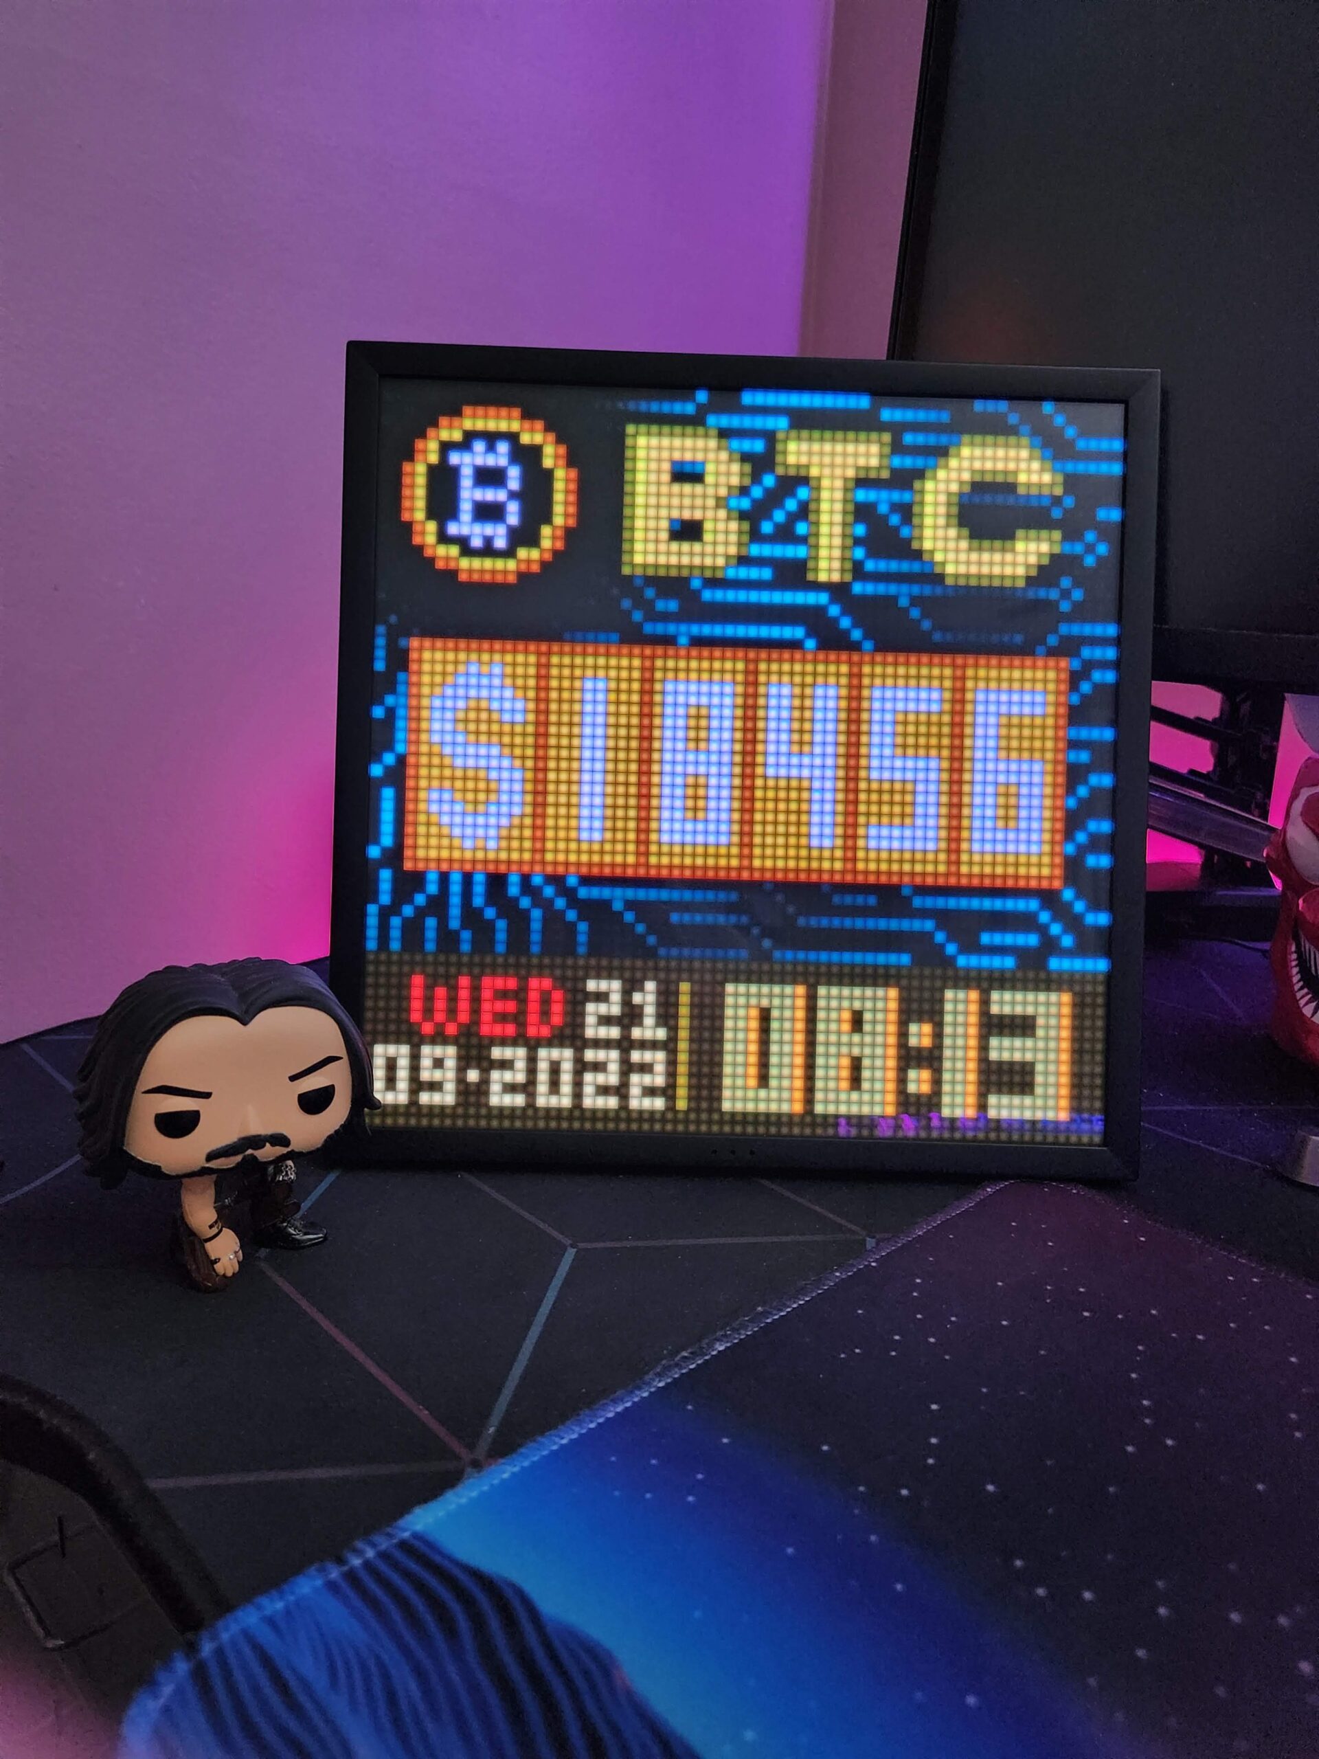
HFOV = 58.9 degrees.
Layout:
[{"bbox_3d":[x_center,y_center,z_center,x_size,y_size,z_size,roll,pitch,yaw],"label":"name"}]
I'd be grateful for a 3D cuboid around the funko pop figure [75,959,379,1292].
[{"bbox_3d":[-0.117,0.064,0.327,0.076,0.078,0.070,-8,20,-29],"label":"funko pop figure"}]

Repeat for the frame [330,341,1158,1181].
[{"bbox_3d":[0.028,-0.036,0.388,0.263,0.263,0.024,1,0,-2],"label":"frame"}]

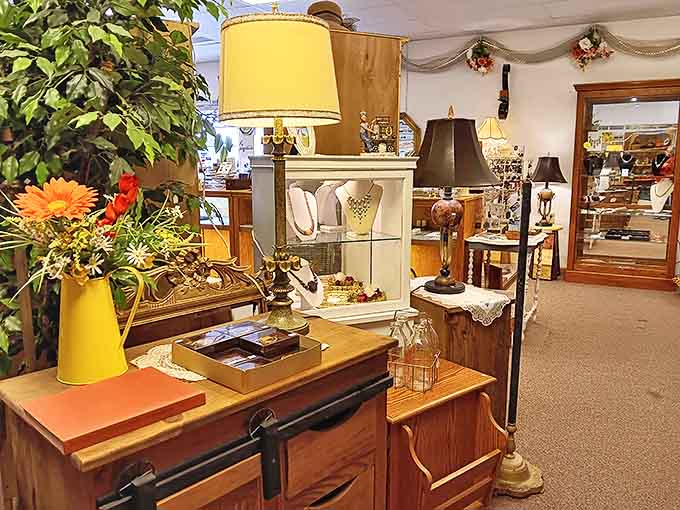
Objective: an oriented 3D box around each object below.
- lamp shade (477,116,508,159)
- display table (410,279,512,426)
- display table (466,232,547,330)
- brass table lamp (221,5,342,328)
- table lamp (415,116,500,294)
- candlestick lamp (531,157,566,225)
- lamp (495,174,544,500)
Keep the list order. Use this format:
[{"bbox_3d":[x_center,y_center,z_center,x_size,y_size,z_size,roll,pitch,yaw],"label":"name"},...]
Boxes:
[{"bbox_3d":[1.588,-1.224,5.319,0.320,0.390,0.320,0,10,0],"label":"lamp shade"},{"bbox_3d":[0.412,0.530,2.340,0.370,0.780,0.650,-5,11,-28],"label":"display table"},{"bbox_3d":[1.450,0.220,4.432,0.580,0.680,0.600,5,11,28],"label":"display table"},{"bbox_3d":[-0.163,-0.224,1.439,0.337,0.888,0.337,-1,10,-6],"label":"brass table lamp"},{"bbox_3d":[0.465,-0.228,2.183,0.420,0.767,0.420,0,10,0],"label":"table lamp"},{"bbox_3d":[2.310,-0.709,5.649,0.400,0.747,0.400,0,10,0],"label":"candlestick lamp"},{"bbox_3d":[0.734,0.333,2.064,0.285,1.262,0.285,0,10,0],"label":"lamp"}]

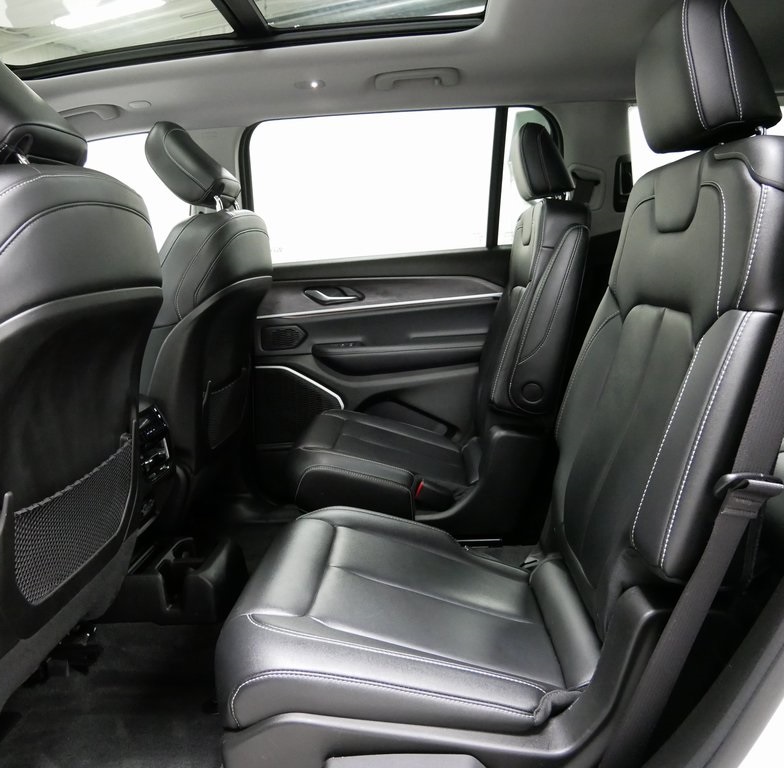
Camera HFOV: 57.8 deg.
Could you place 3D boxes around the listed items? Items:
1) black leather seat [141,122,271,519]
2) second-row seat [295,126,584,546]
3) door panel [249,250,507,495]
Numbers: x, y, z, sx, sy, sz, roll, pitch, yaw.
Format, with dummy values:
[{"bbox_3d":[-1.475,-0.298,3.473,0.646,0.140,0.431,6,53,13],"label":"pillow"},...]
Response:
[{"bbox_3d":[-0.706,-0.105,1.757,0.812,1.030,0.558,-2,10,1],"label":"black leather seat"},{"bbox_3d":[0.095,-0.129,1.749,0.710,0.969,0.548,-2,10,1],"label":"second-row seat"},{"bbox_3d":[0.026,-0.023,2.113,0.924,0.721,0.132,-2,10,1],"label":"door panel"}]

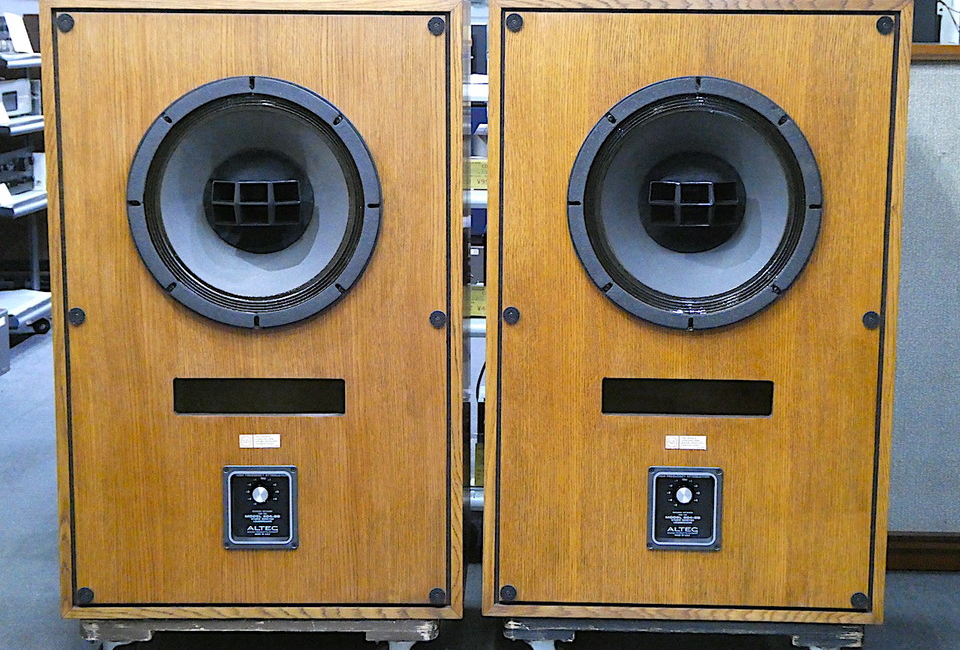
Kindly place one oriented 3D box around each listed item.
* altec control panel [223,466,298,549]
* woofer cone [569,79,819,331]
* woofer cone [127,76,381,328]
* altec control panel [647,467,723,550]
[{"bbox_3d":[-0.361,0.300,2.777,0.122,0.138,0.030,0,9,-1],"label":"altec control panel"},{"bbox_3d":[0.346,-0.206,2.763,0.405,0.405,0.160,1,9,3],"label":"woofer cone"},{"bbox_3d":[-0.362,-0.208,2.765,0.405,0.405,0.160,0,9,-1],"label":"woofer cone"},{"bbox_3d":[0.336,0.302,2.774,0.122,0.138,0.030,1,9,3],"label":"altec control panel"}]

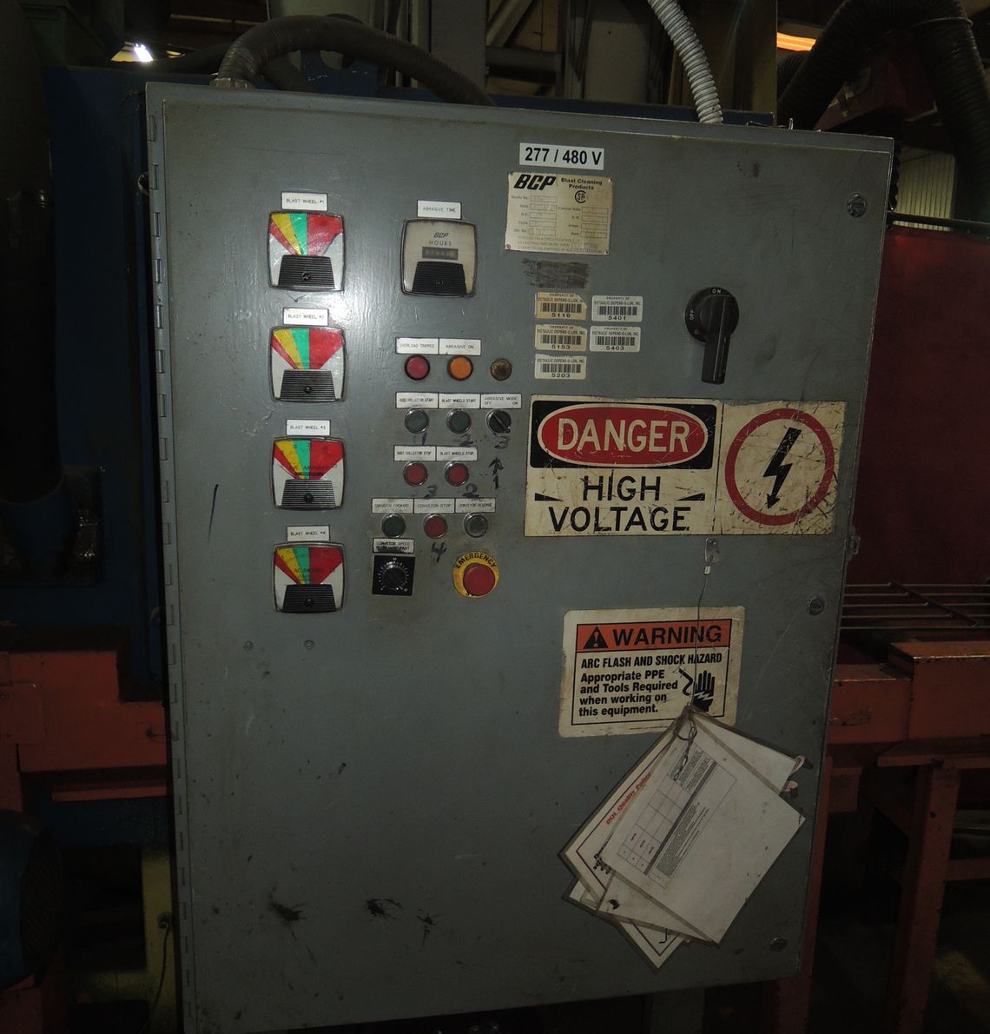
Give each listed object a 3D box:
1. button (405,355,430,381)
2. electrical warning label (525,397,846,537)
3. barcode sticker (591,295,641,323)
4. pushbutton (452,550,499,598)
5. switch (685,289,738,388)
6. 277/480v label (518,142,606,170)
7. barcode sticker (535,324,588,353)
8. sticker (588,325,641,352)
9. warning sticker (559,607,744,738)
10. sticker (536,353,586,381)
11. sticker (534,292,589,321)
[{"bbox_3d":[-0.092,-0.178,1.091,0.030,0.030,0.016,0,11,-10],"label":"button"},{"bbox_3d":[0.251,-0.063,1.182,0.424,0.178,0.004,0,11,-10],"label":"electrical warning label"},{"bbox_3d":[0.151,-0.256,1.125,0.064,0.030,0.004,0,11,-10],"label":"barcode sticker"},{"bbox_3d":[-0.021,0.077,1.146,0.060,0.060,0.035,0,11,-10],"label":"pushbutton"},{"bbox_3d":[0.273,-0.224,1.131,0.072,0.116,0.046,0,11,-10],"label":"switch"},{"bbox_3d":[0.080,-0.424,1.077,0.102,0.024,0.004,0,11,-10],"label":"277/480v label"},{"bbox_3d":[0.082,-0.218,1.120,0.065,0.028,0.004,0,11,-10],"label":"barcode sticker"},{"bbox_3d":[0.150,-0.219,1.132,0.065,0.030,0.004,0,11,-10],"label":"sticker"},{"bbox_3d":[0.213,0.208,1.230,0.251,0.175,0.004,0,11,-10],"label":"warning sticker"},{"bbox_3d":[0.082,-0.184,1.127,0.065,0.029,0.004,0,11,-10],"label":"sticker"},{"bbox_3d":[0.082,-0.256,1.112,0.065,0.030,0.004,0,11,-10],"label":"sticker"}]

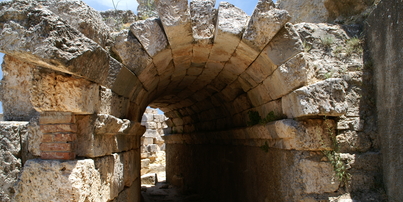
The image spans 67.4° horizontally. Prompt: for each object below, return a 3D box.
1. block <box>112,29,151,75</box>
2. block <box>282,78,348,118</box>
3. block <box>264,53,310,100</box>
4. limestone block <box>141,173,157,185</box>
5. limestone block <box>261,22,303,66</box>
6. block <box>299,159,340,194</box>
[{"bbox_3d":[-0.888,-0.579,4.048,0.293,0.583,0.525,-41,-3,-7],"label":"block"},{"bbox_3d":[1.286,0.002,3.592,0.560,0.430,0.550,0,-7,-4],"label":"block"},{"bbox_3d":[1.084,-0.275,3.797,0.420,0.380,0.650,-29,-5,-7],"label":"block"},{"bbox_3d":[-2.053,3.053,11.700,0.720,0.430,0.600,0,-7,0],"label":"limestone block"},{"bbox_3d":[0.854,-0.540,3.416,0.422,0.321,0.473,-40,-3,-7],"label":"limestone block"},{"bbox_3d":[1.309,0.886,3.528,0.420,0.380,0.400,0,-7,-4],"label":"block"}]

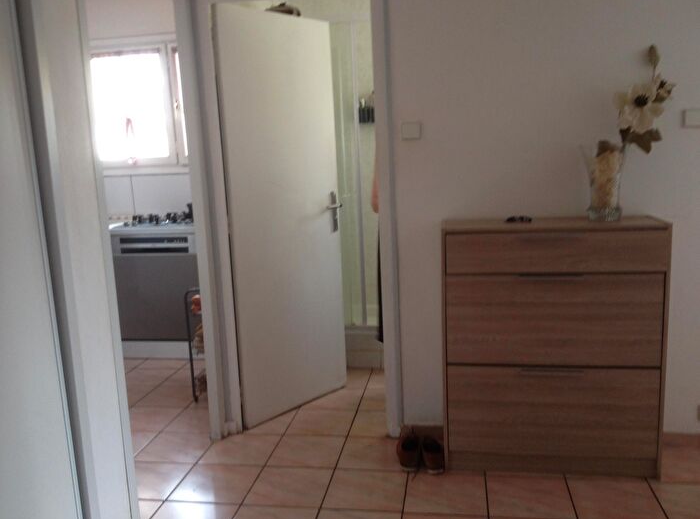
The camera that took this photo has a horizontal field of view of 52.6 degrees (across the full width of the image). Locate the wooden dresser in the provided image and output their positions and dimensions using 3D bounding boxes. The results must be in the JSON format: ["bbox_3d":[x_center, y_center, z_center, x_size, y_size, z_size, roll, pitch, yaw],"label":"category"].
[{"bbox_3d":[0.860,0.366,3.058,0.889,1.064,0.288,-1,11,12],"label":"wooden dresser"}]

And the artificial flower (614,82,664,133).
[{"bbox_3d":[1.137,-0.597,2.781,0.170,0.175,0.110,0,11,16],"label":"artificial flower"}]

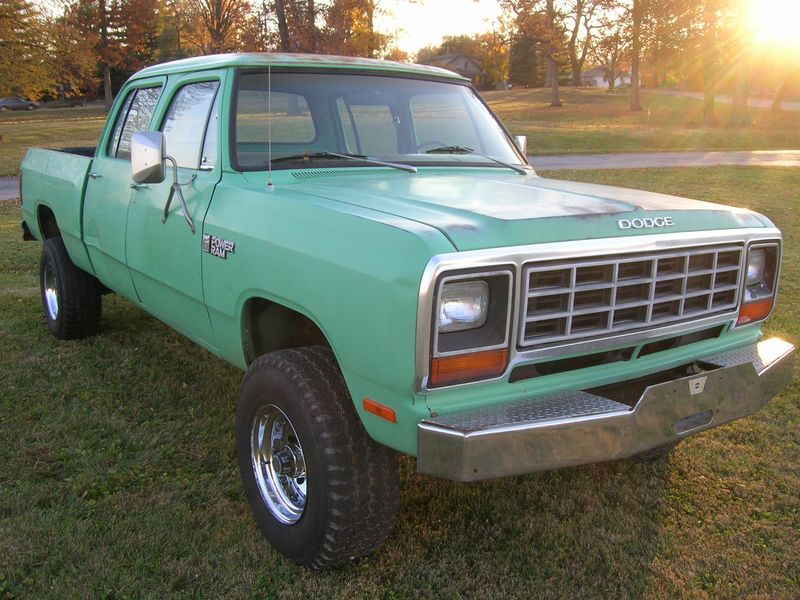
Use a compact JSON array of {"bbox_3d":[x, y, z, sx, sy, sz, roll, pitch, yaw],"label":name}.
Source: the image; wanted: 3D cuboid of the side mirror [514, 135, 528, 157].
[{"bbox_3d":[0.708,-0.889,4.780,0.080,0.230,0.165,11,15,36],"label":"side mirror"}]

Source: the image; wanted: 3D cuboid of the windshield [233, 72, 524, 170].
[{"bbox_3d":[-0.067,-0.884,3.936,1.680,0.570,0.140,-7,-25,-35],"label":"windshield"}]

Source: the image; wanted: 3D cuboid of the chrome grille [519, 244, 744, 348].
[{"bbox_3d":[0.846,-0.040,2.782,1.190,0.290,0.080,-7,15,-35],"label":"chrome grille"}]

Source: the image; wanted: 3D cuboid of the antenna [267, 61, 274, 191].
[{"bbox_3d":[-0.527,-0.705,3.188,0.020,0.510,0.020,-7,15,-35],"label":"antenna"}]

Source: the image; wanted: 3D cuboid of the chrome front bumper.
[{"bbox_3d":[0.925,0.327,2.733,1.940,0.235,0.320,-7,15,-35],"label":"chrome front bumper"}]

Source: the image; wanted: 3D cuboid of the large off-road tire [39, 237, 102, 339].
[{"bbox_3d":[-2.566,-0.095,6.117,0.320,0.835,0.835,-7,15,-35],"label":"large off-road tire"}]

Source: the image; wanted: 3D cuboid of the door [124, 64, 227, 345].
[{"bbox_3d":[-1.057,-0.502,3.872,0.270,1.220,1.160,-7,15,-35],"label":"door"}]

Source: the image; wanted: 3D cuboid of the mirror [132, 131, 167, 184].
[{"bbox_3d":[-1.113,-0.630,3.484,0.165,0.235,0.080,-1,13,-14],"label":"mirror"}]

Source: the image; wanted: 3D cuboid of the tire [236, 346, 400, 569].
[{"bbox_3d":[-0.353,0.619,3.130,0.320,0.835,0.835,-7,15,-35],"label":"tire"}]

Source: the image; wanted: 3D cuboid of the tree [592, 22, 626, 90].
[{"bbox_3d":[29.860,-34.706,112.000,4.900,9.700,4.900,1,12,0],"label":"tree"}]

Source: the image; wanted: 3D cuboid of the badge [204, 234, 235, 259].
[{"bbox_3d":[-0.760,-0.221,3.279,0.015,0.100,0.330,-7,15,-35],"label":"badge"}]

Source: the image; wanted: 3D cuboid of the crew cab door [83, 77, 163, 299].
[{"bbox_3d":[-1.637,-0.694,4.663,0.270,1.220,1.070,-7,15,-35],"label":"crew cab door"}]

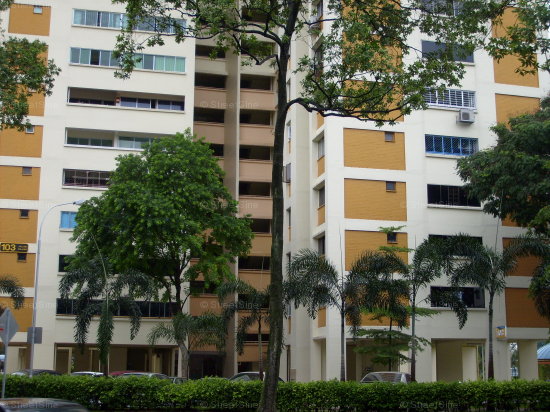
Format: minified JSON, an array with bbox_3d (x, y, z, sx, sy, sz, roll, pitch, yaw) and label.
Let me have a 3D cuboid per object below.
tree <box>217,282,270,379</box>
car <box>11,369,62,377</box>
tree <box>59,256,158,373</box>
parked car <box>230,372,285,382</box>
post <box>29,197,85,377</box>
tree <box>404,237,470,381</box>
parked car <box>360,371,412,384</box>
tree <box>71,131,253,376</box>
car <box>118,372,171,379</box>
[{"bbox_3d":[-0.813,4.898,29.409,2.500,5.080,2.500,0,-11,0],"label":"tree"},{"bbox_3d":[-11.278,8.604,39.060,4.350,1.470,1.720,-3,-12,18],"label":"car"},{"bbox_3d":[-6.310,4.614,30.479,3.300,5.990,3.300,0,-11,0],"label":"tree"},{"bbox_3d":[-0.800,7.937,35.431,4.350,1.470,1.720,-3,-12,18],"label":"parked car"},{"bbox_3d":[-8.173,3.703,30.863,1.710,7.910,0.300,0,-11,0],"label":"post"},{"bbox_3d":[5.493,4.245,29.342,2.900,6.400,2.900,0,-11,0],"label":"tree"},{"bbox_3d":[4.643,7.615,33.666,4.350,1.470,1.720,-3,-12,18],"label":"parked car"},{"bbox_3d":[-5.694,2.854,41.741,8.800,13.850,8.500,0,-11,0],"label":"tree"},{"bbox_3d":[-5.886,8.242,37.098,4.350,1.470,1.720,-3,-12,18],"label":"car"}]

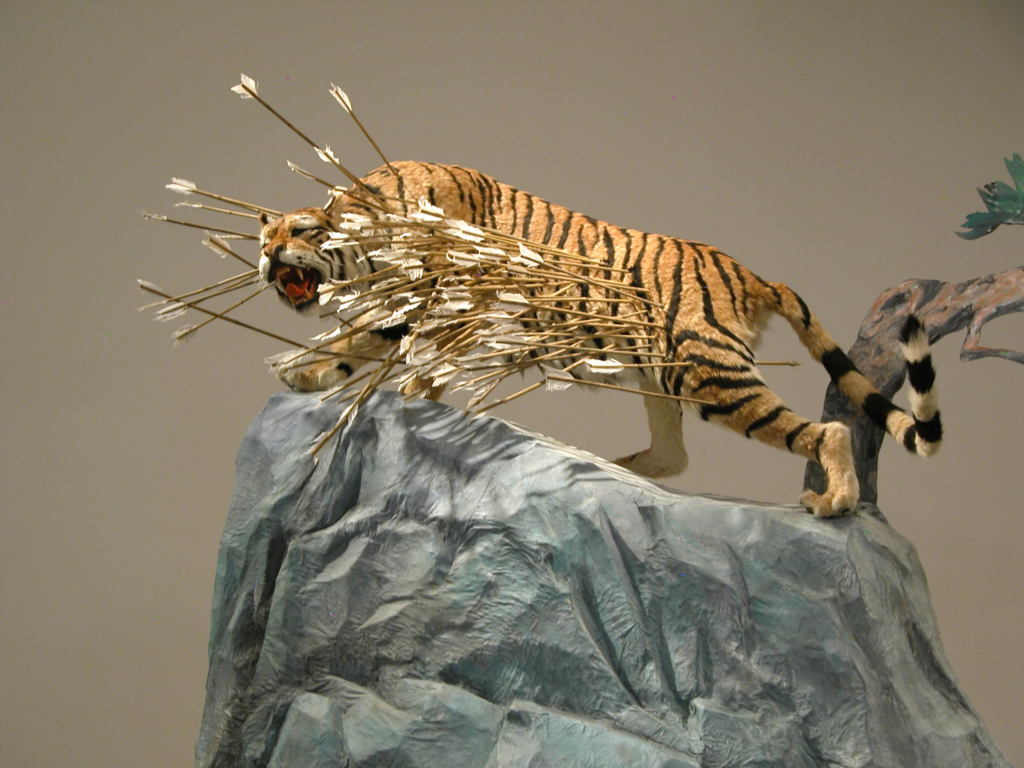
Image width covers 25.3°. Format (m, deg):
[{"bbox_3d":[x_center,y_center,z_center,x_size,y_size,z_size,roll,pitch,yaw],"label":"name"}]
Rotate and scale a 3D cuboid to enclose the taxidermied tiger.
[{"bbox_3d":[0.264,-0.121,6.500,1.980,0.710,0.520,14,-9,-10],"label":"taxidermied tiger"}]

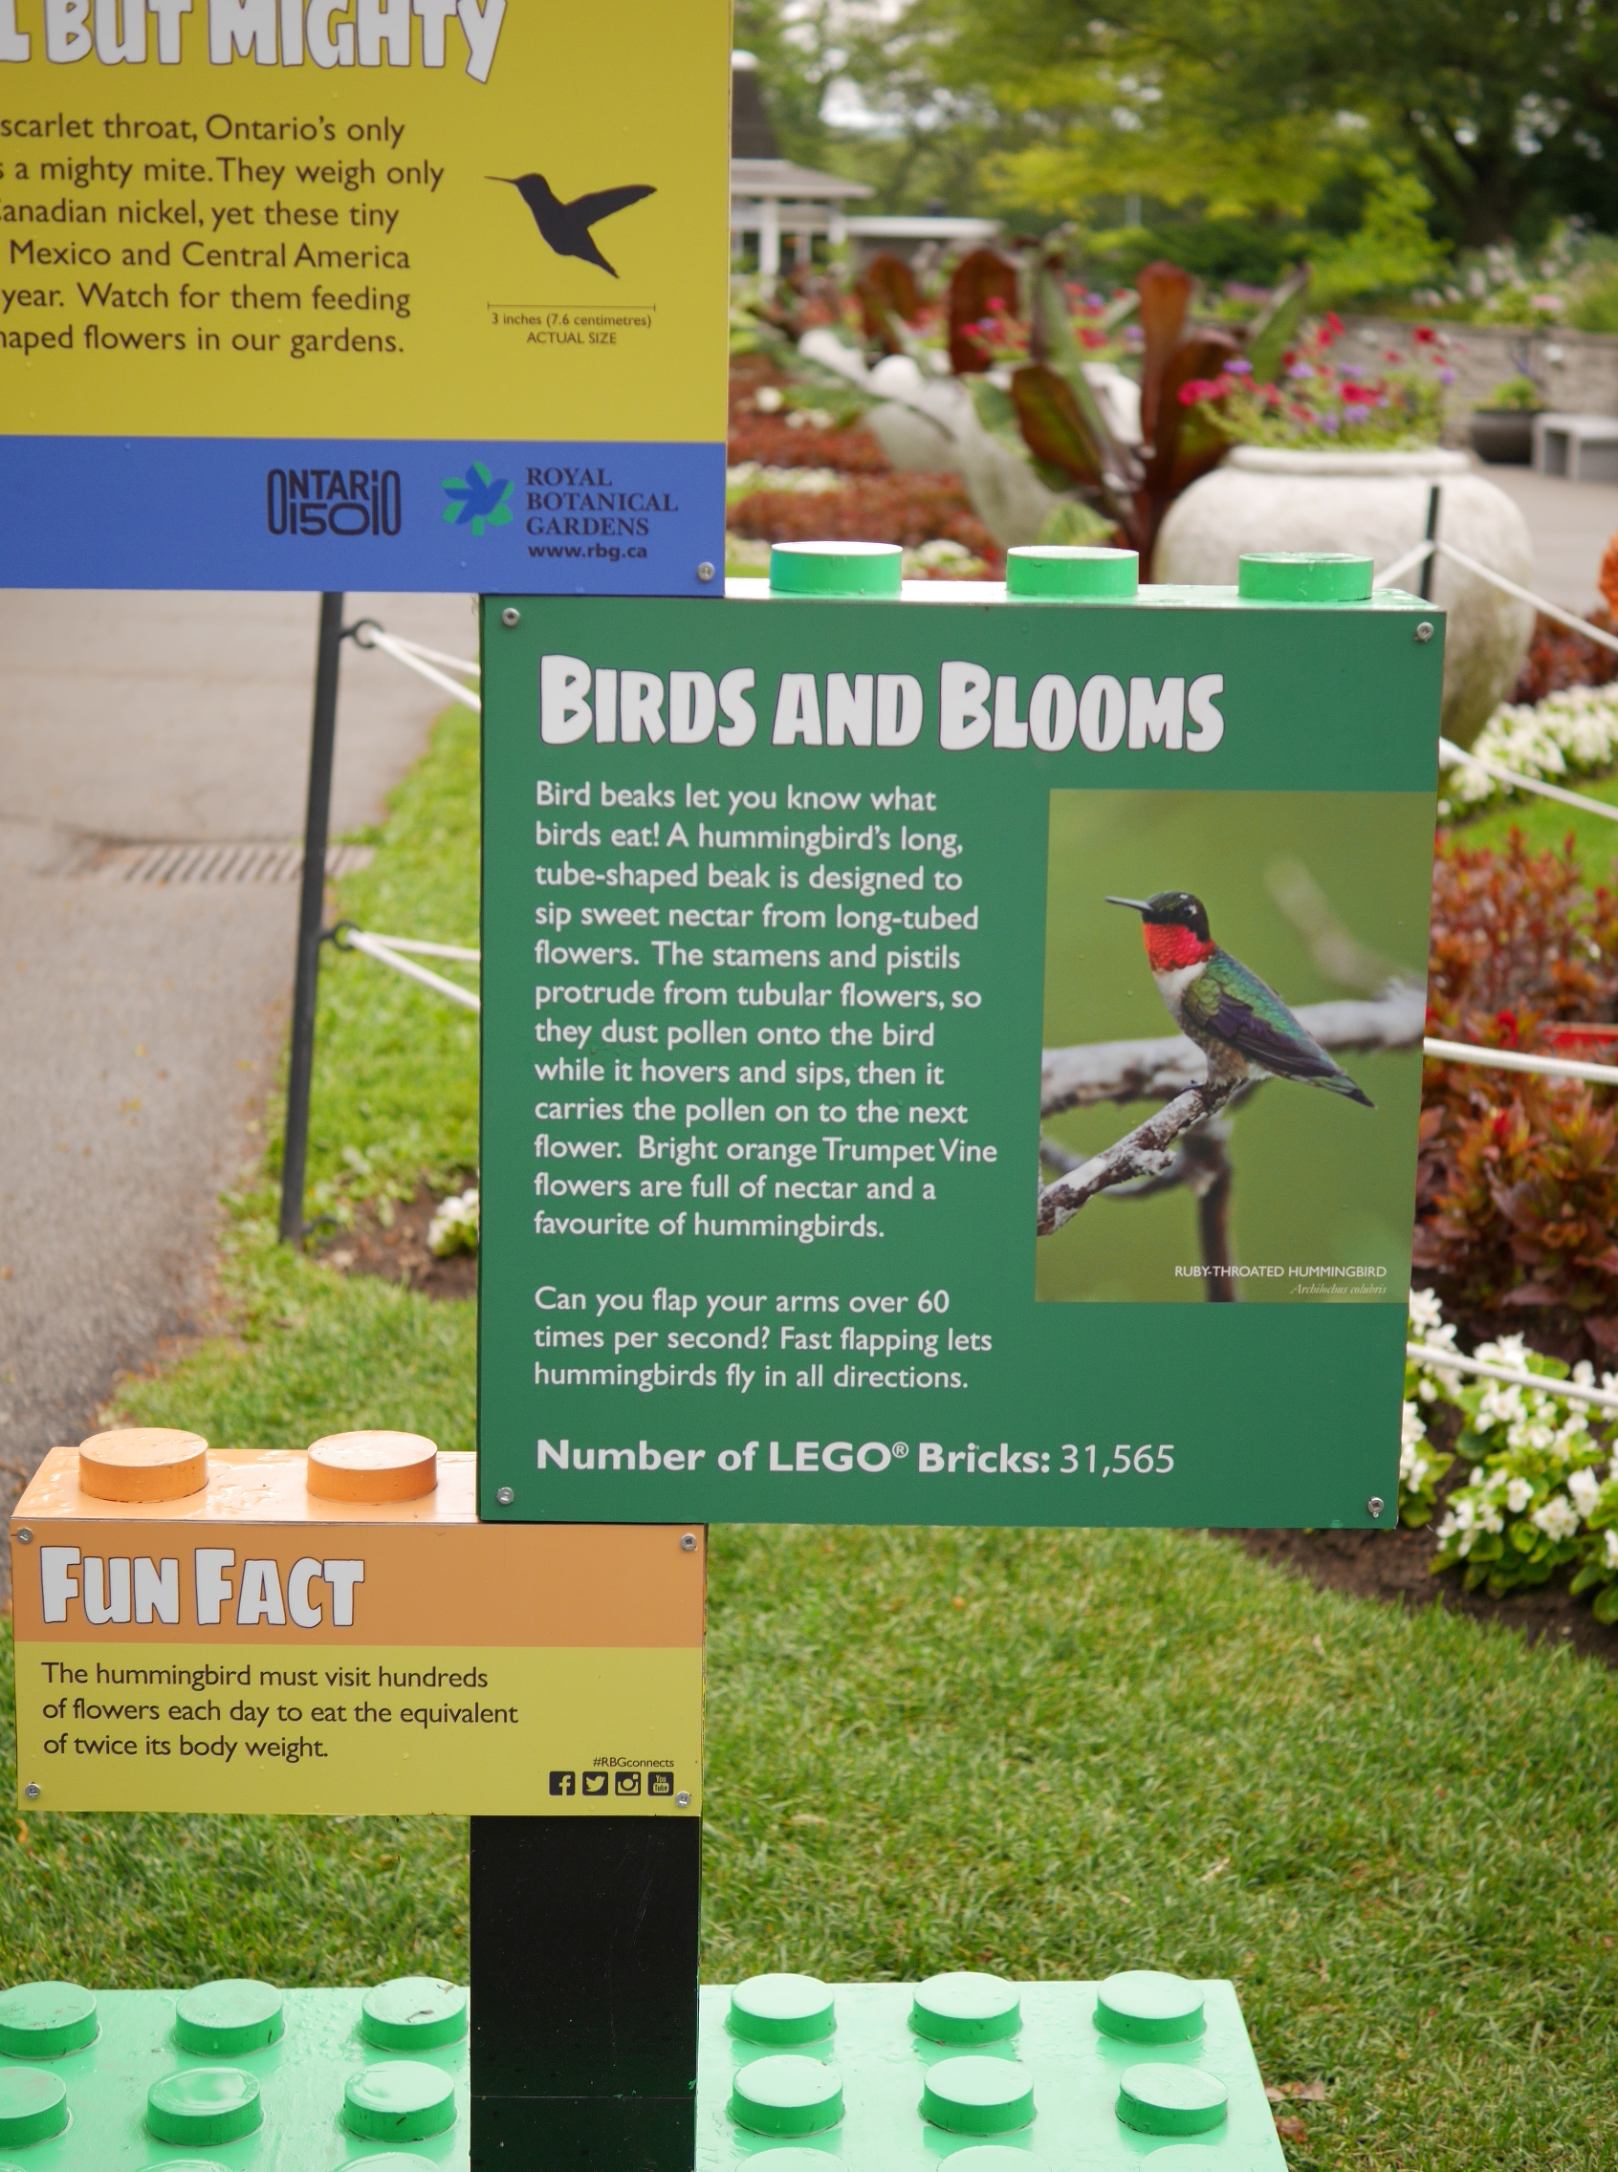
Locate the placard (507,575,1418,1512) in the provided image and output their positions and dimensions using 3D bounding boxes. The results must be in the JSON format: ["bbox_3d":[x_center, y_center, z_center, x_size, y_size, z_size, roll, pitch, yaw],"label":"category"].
[{"bbox_3d":[0.068,-0.026,1.864,0.452,0.472,0.123,1,12,-2],"label":"placard"}]

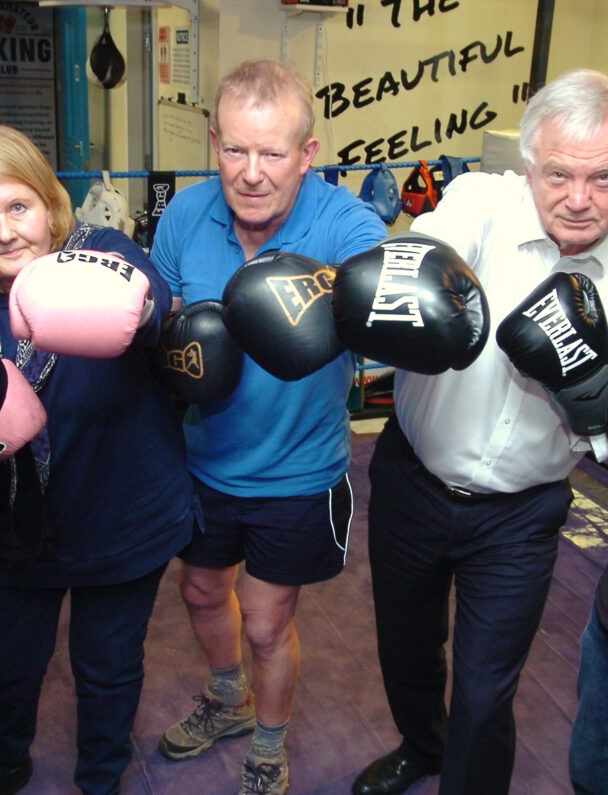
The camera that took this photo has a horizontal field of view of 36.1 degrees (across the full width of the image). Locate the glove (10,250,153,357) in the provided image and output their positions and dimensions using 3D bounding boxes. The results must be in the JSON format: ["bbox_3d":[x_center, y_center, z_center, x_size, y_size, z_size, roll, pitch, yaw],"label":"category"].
[{"bbox_3d":[-0.271,-0.120,1.150,0.140,0.125,0.260,3,12,11],"label":"glove"}]

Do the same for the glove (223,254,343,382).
[{"bbox_3d":[-0.016,-0.107,1.130,0.135,0.150,0.280,-22,8,24],"label":"glove"}]

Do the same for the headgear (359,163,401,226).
[{"bbox_3d":[0.358,-0.937,4.300,0.240,0.260,0.200,-7,20,-28],"label":"headgear"}]

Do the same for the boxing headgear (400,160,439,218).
[{"bbox_3d":[0.529,-0.956,4.300,0.200,0.260,0.240,11,19,25],"label":"boxing headgear"}]

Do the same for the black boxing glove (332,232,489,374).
[{"bbox_3d":[0.114,-0.111,1.010,0.155,0.135,0.280,1,19,3],"label":"black boxing glove"}]

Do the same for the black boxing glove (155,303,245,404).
[{"bbox_3d":[-0.161,-0.070,1.420,0.135,0.150,0.280,-4,1,-16],"label":"black boxing glove"}]

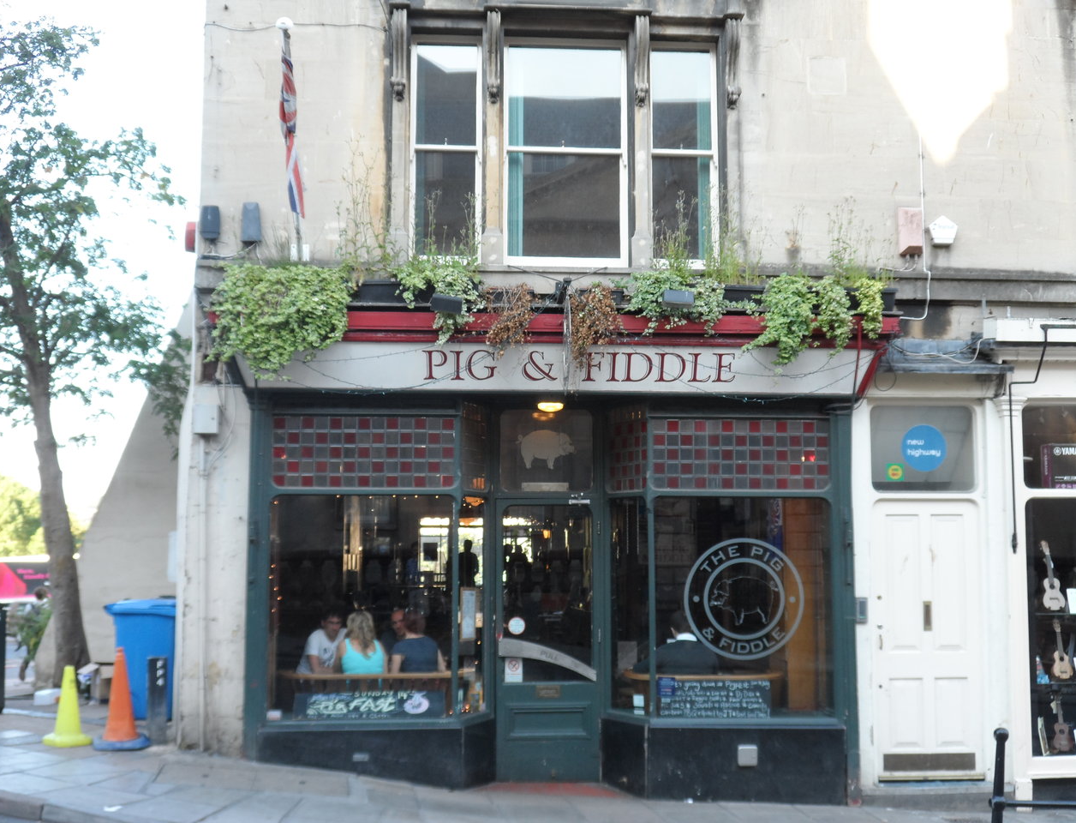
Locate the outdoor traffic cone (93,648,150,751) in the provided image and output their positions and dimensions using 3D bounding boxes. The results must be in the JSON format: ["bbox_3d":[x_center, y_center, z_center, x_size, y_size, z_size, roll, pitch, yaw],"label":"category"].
[{"bbox_3d":[-3.045,2.100,10.183,0.385,0.700,0.385,2,-7,-16],"label":"outdoor traffic cone"}]

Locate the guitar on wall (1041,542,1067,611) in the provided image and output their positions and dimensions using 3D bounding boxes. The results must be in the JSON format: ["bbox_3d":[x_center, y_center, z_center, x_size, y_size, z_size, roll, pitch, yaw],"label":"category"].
[{"bbox_3d":[4.047,1.295,10.947,0.180,0.560,0.070,0,-23,-4],"label":"guitar on wall"}]

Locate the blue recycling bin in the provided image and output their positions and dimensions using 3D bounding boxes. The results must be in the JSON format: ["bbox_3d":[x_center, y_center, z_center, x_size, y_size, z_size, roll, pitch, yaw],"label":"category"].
[{"bbox_3d":[-3.514,2.235,12.606,0.700,1.050,0.570,0,-7,-4],"label":"blue recycling bin"}]

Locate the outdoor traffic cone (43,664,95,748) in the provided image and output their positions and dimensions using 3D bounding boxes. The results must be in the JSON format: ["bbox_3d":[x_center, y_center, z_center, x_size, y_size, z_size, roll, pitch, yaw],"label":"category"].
[{"bbox_3d":[-3.409,2.139,10.102,0.355,0.530,0.355,2,-7,-18],"label":"outdoor traffic cone"}]

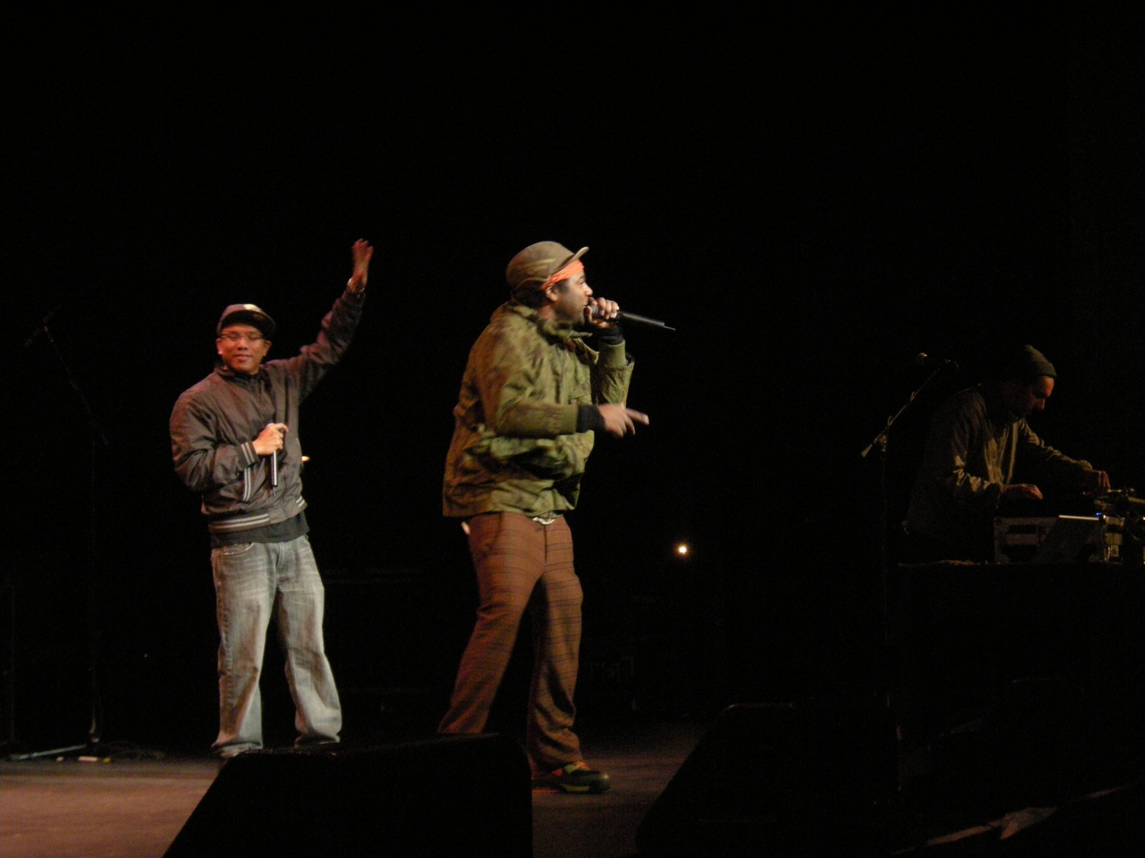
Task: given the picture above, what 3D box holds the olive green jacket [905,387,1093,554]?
[{"bbox_3d":[1.693,0.154,10.261,0.620,0.677,0.550,-2,-4,28],"label":"olive green jacket"}]

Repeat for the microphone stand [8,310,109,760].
[{"bbox_3d":[-1.984,0.403,10.045,0.430,1.738,0.480,0,-4,0],"label":"microphone stand"}]

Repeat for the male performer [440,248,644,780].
[{"bbox_3d":[-0.098,0.275,8.149,0.620,1.751,0.560,-2,-4,27],"label":"male performer"}]

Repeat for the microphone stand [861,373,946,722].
[{"bbox_3d":[1.235,0.503,9.788,0.500,1.505,0.550,0,-4,0],"label":"microphone stand"}]

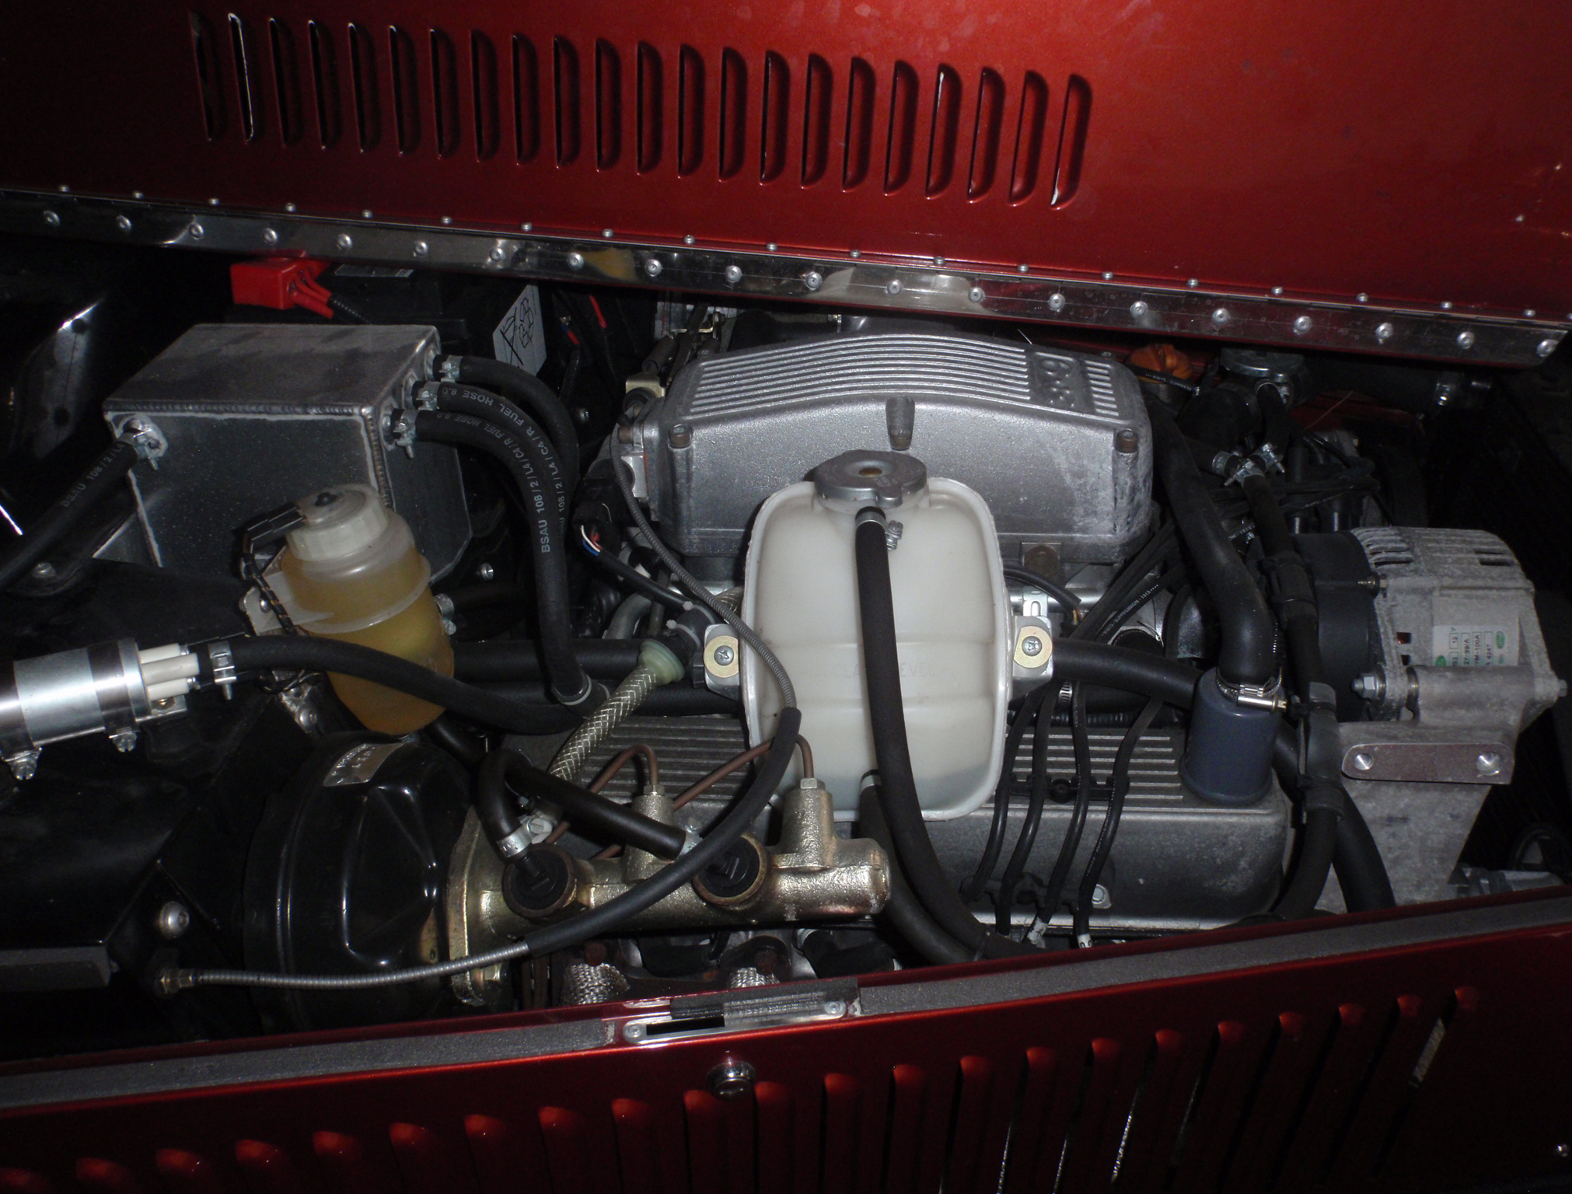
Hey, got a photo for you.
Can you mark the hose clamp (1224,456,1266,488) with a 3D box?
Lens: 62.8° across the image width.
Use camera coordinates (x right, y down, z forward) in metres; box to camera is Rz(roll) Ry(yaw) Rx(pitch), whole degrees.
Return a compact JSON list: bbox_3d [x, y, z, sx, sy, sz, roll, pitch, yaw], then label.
[{"bbox_3d":[0.307,-0.084,0.860,0.027,0.013,0.023,-43,6,6],"label":"hose clamp"}]

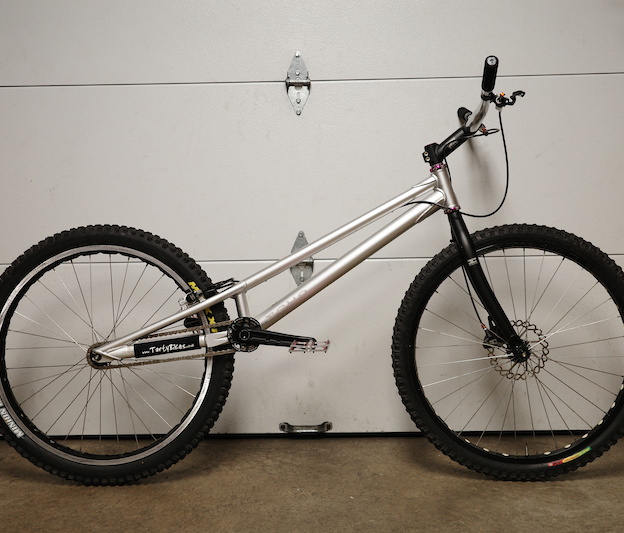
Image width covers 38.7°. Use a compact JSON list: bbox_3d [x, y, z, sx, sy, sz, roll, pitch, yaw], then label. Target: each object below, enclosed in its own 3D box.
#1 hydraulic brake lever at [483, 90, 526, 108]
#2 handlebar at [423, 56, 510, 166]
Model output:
[{"bbox_3d":[0.434,-0.382,2.023,0.088,0.040,0.140,-1,1,5],"label":"hydraulic brake lever"},{"bbox_3d":[0.361,-0.355,2.269,0.170,0.210,0.710,-1,1,5],"label":"handlebar"}]

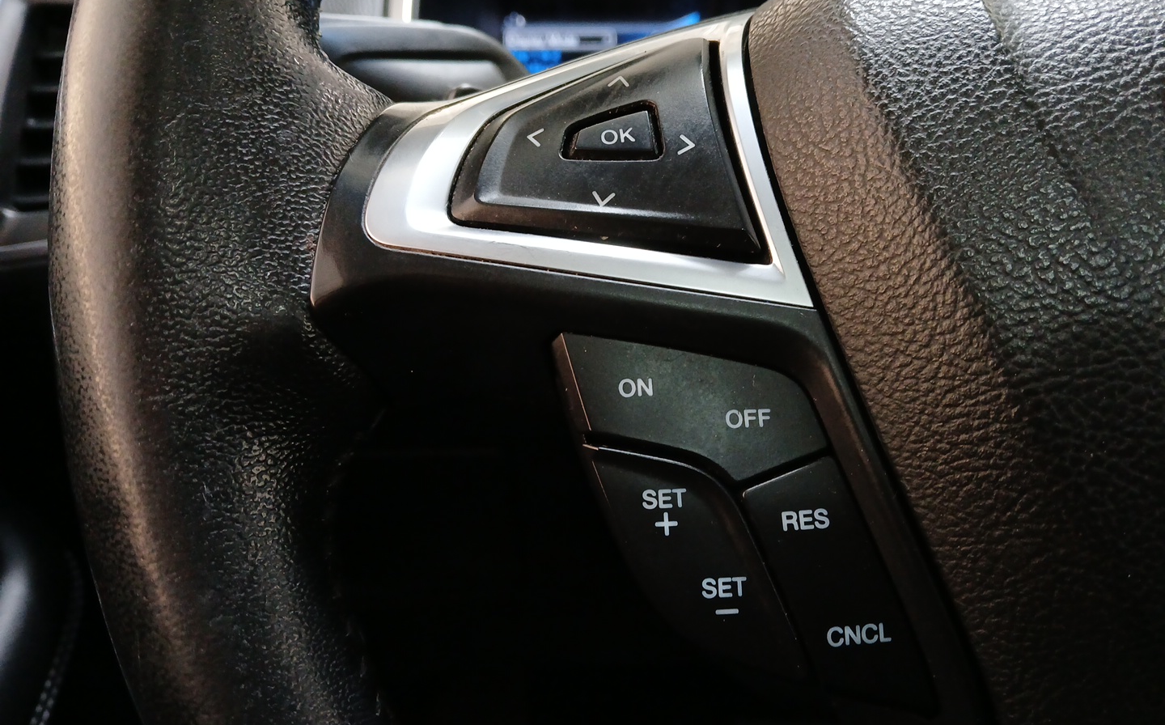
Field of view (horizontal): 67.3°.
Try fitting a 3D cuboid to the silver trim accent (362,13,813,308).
[{"bbox_3d":[-0.001,-0.033,0.145,0.069,0.056,0.015,-2,-20,1],"label":"silver trim accent"}]

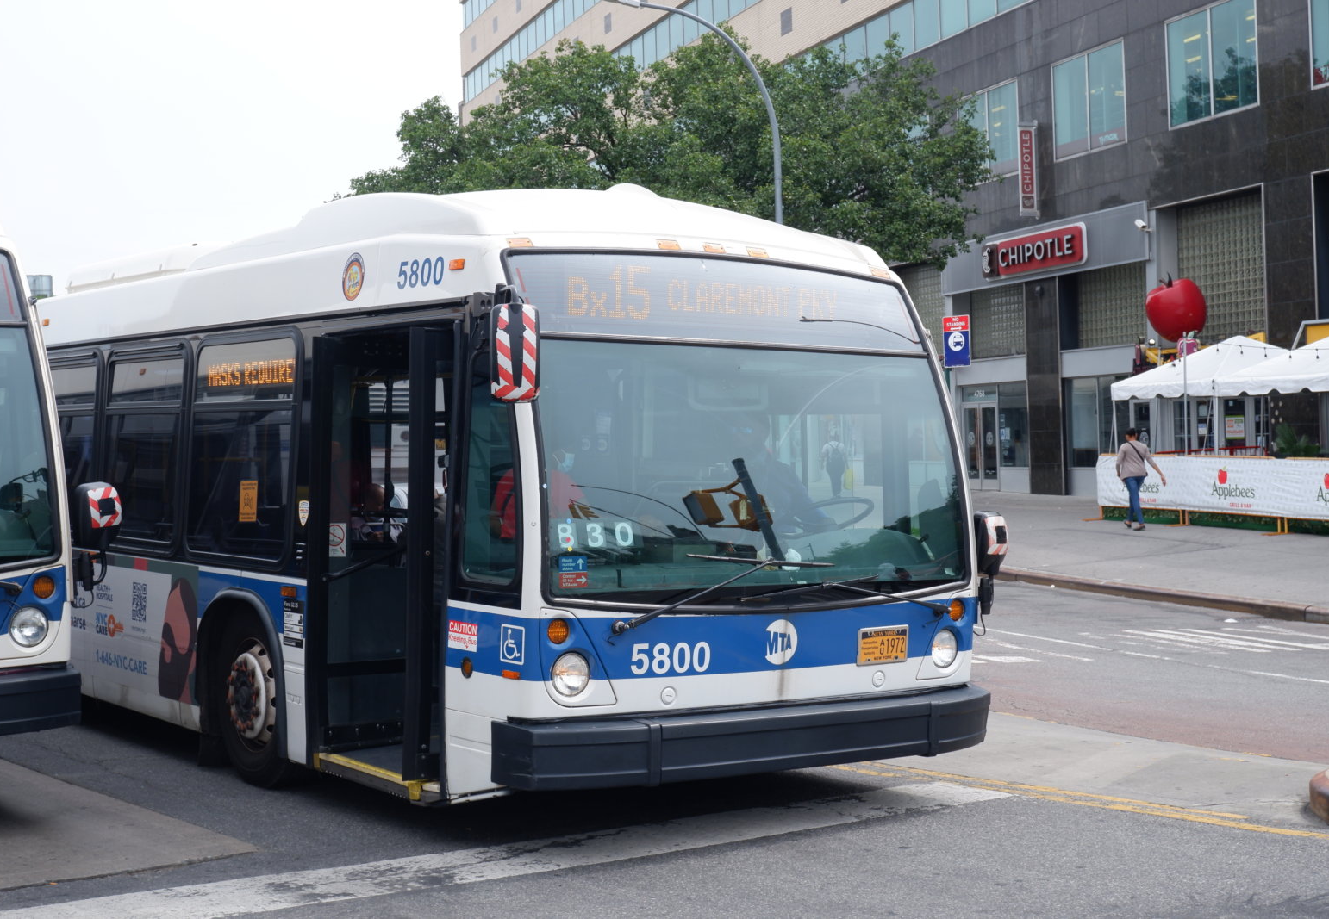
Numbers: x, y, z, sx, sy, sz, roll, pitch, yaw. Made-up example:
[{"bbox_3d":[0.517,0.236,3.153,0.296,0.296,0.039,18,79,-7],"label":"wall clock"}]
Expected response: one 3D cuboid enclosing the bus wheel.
[{"bbox_3d":[-1.999,1.210,9.921,0.300,0.980,0.980,1,0,-36],"label":"bus wheel"}]

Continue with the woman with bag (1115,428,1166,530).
[{"bbox_3d":[7.625,0.311,30.700,0.660,1.630,0.450,-2,0,-18],"label":"woman with bag"}]

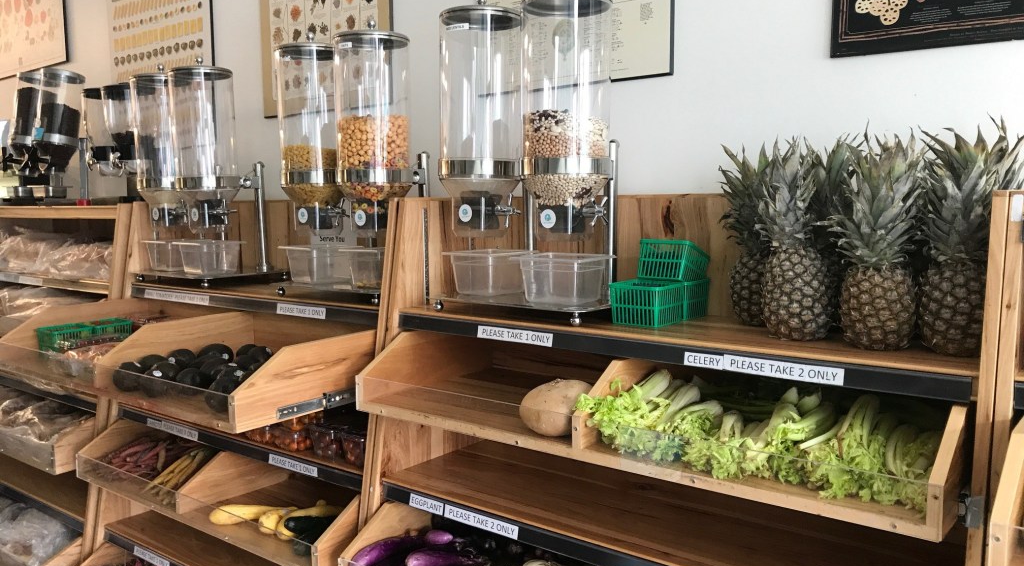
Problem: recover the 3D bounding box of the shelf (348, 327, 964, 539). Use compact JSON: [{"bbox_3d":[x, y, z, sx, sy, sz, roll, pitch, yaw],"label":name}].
[{"bbox_3d":[0.258,0.214,1.622,1.160,0.154,0.467,4,7,39],"label":"shelf"}]

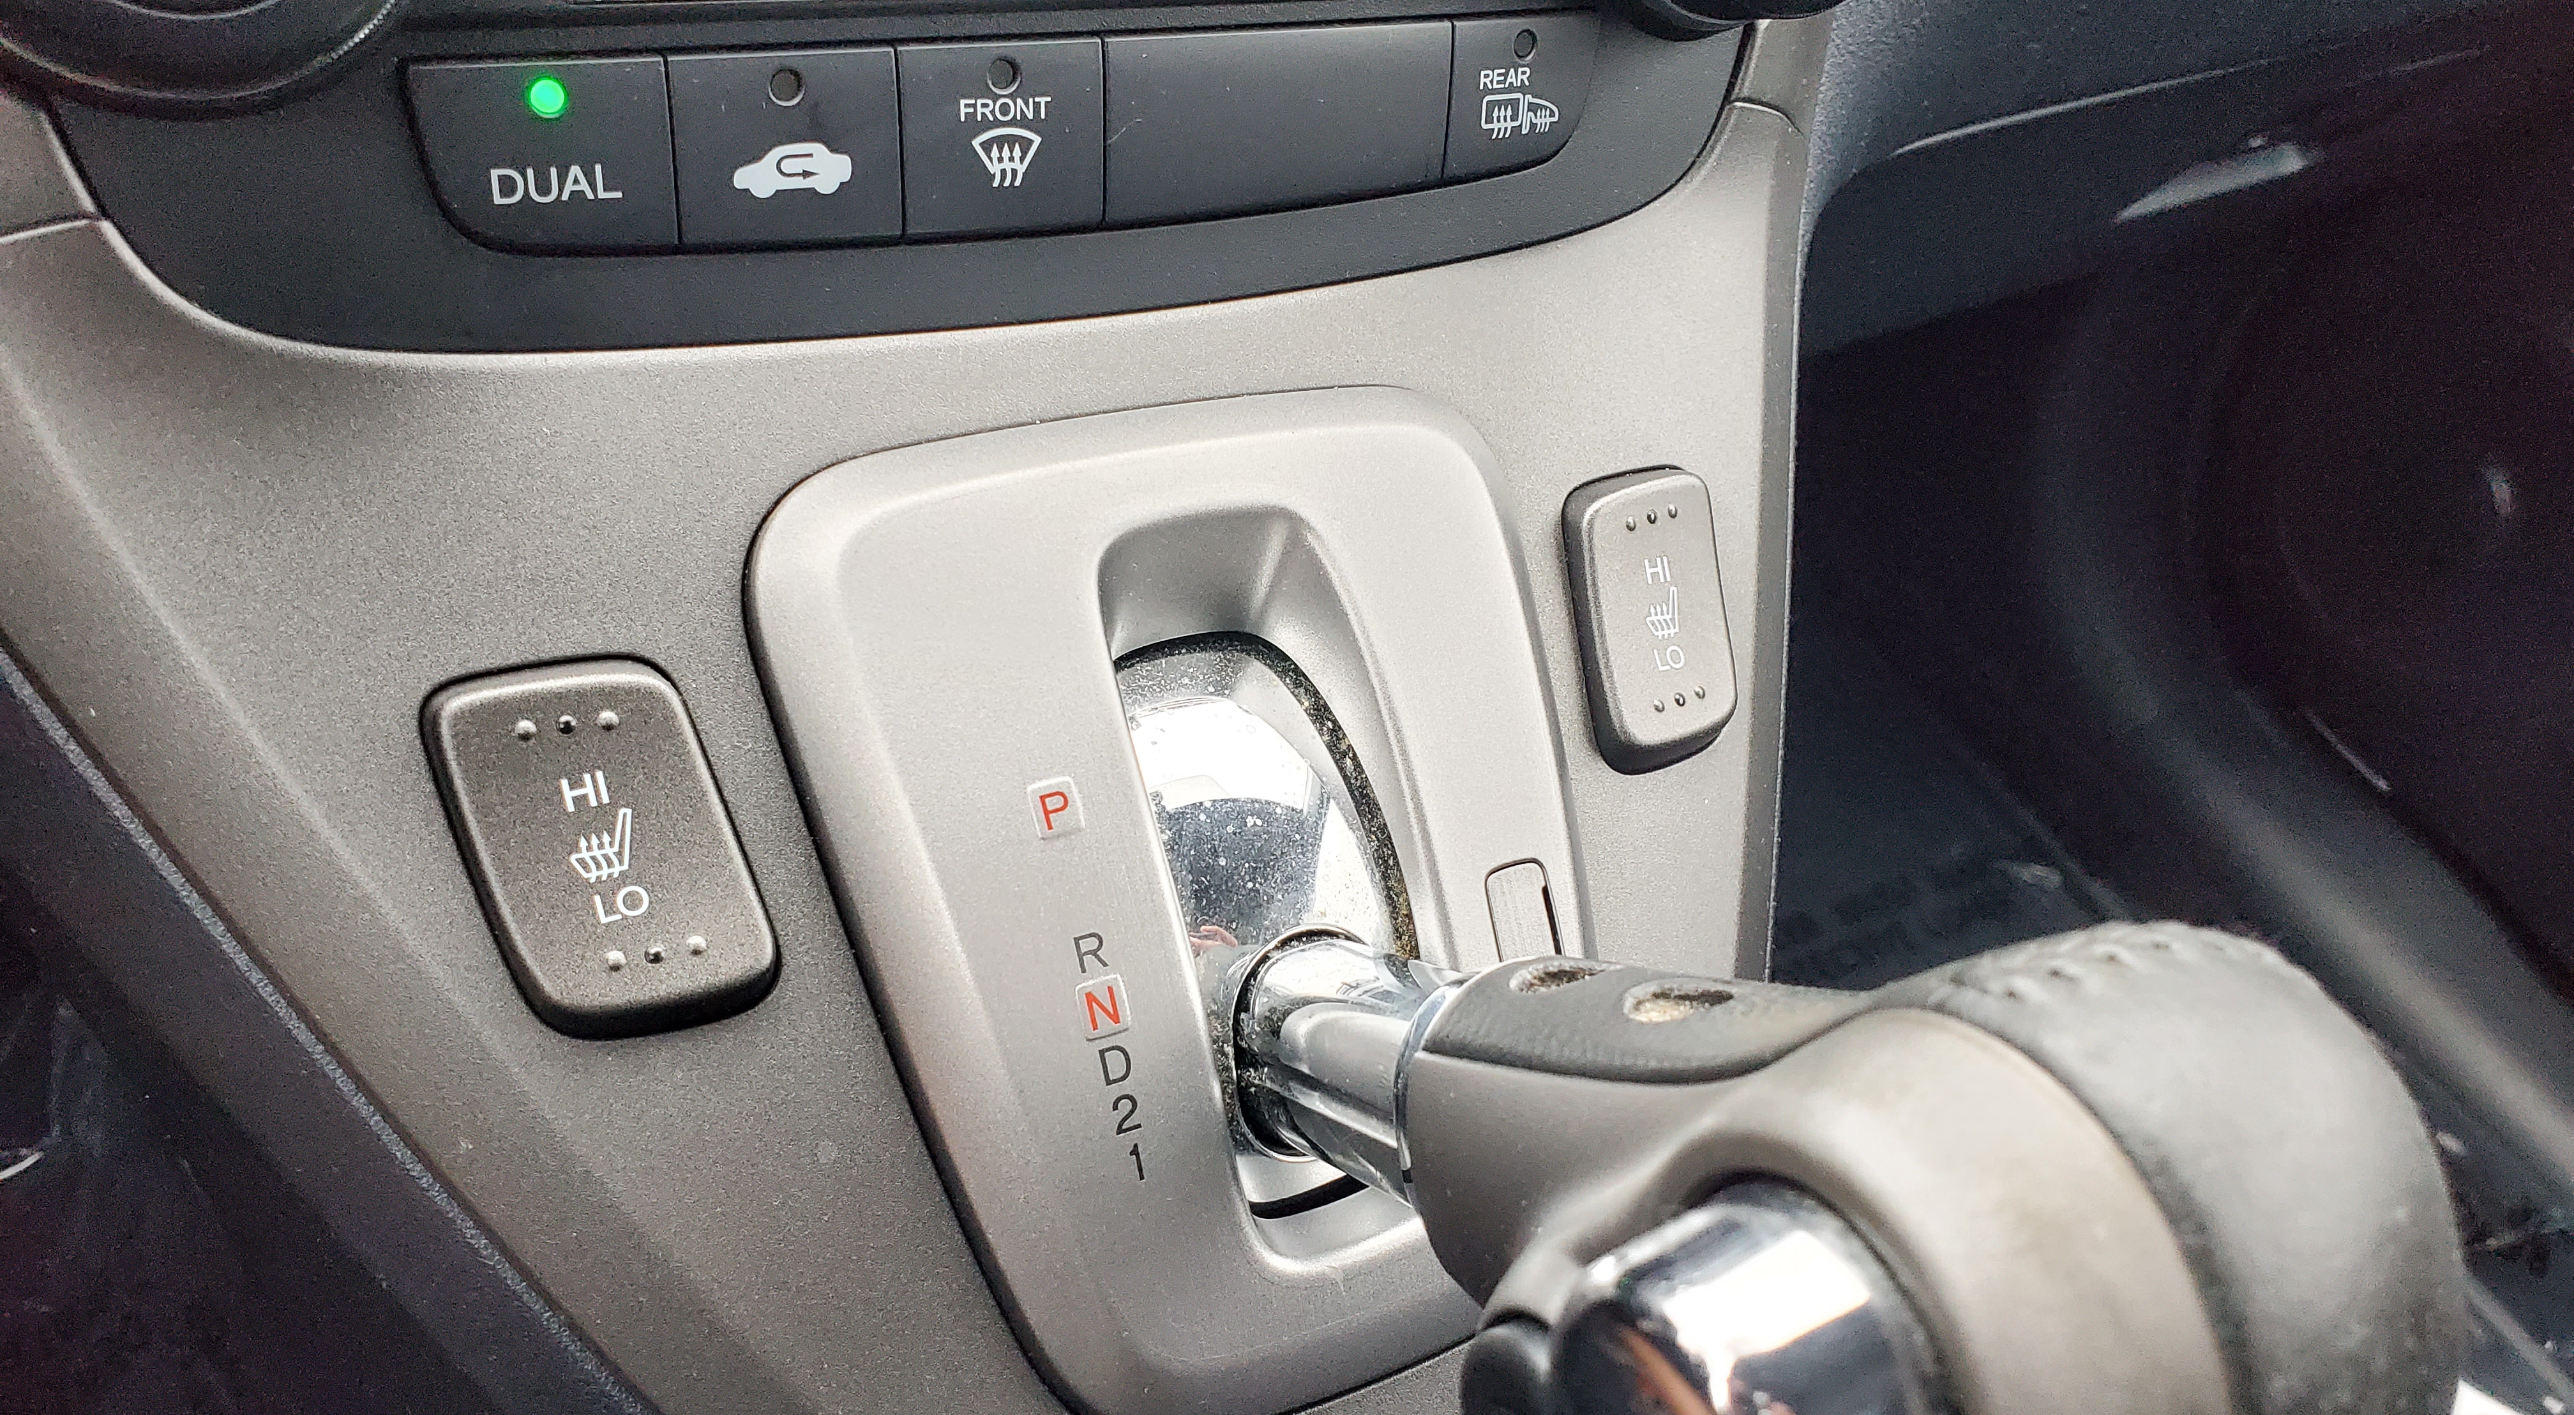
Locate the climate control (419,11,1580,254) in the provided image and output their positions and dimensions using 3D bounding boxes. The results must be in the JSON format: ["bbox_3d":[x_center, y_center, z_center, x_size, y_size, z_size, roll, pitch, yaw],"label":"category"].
[{"bbox_3d":[-0.025,-0.069,0.230,0.145,0.022,0.012,-13,30,-27],"label":"climate control"}]

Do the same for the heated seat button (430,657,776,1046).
[{"bbox_3d":[-0.072,0.014,0.204,0.029,0.008,0.040,-15,88,-20],"label":"heated seat button"}]

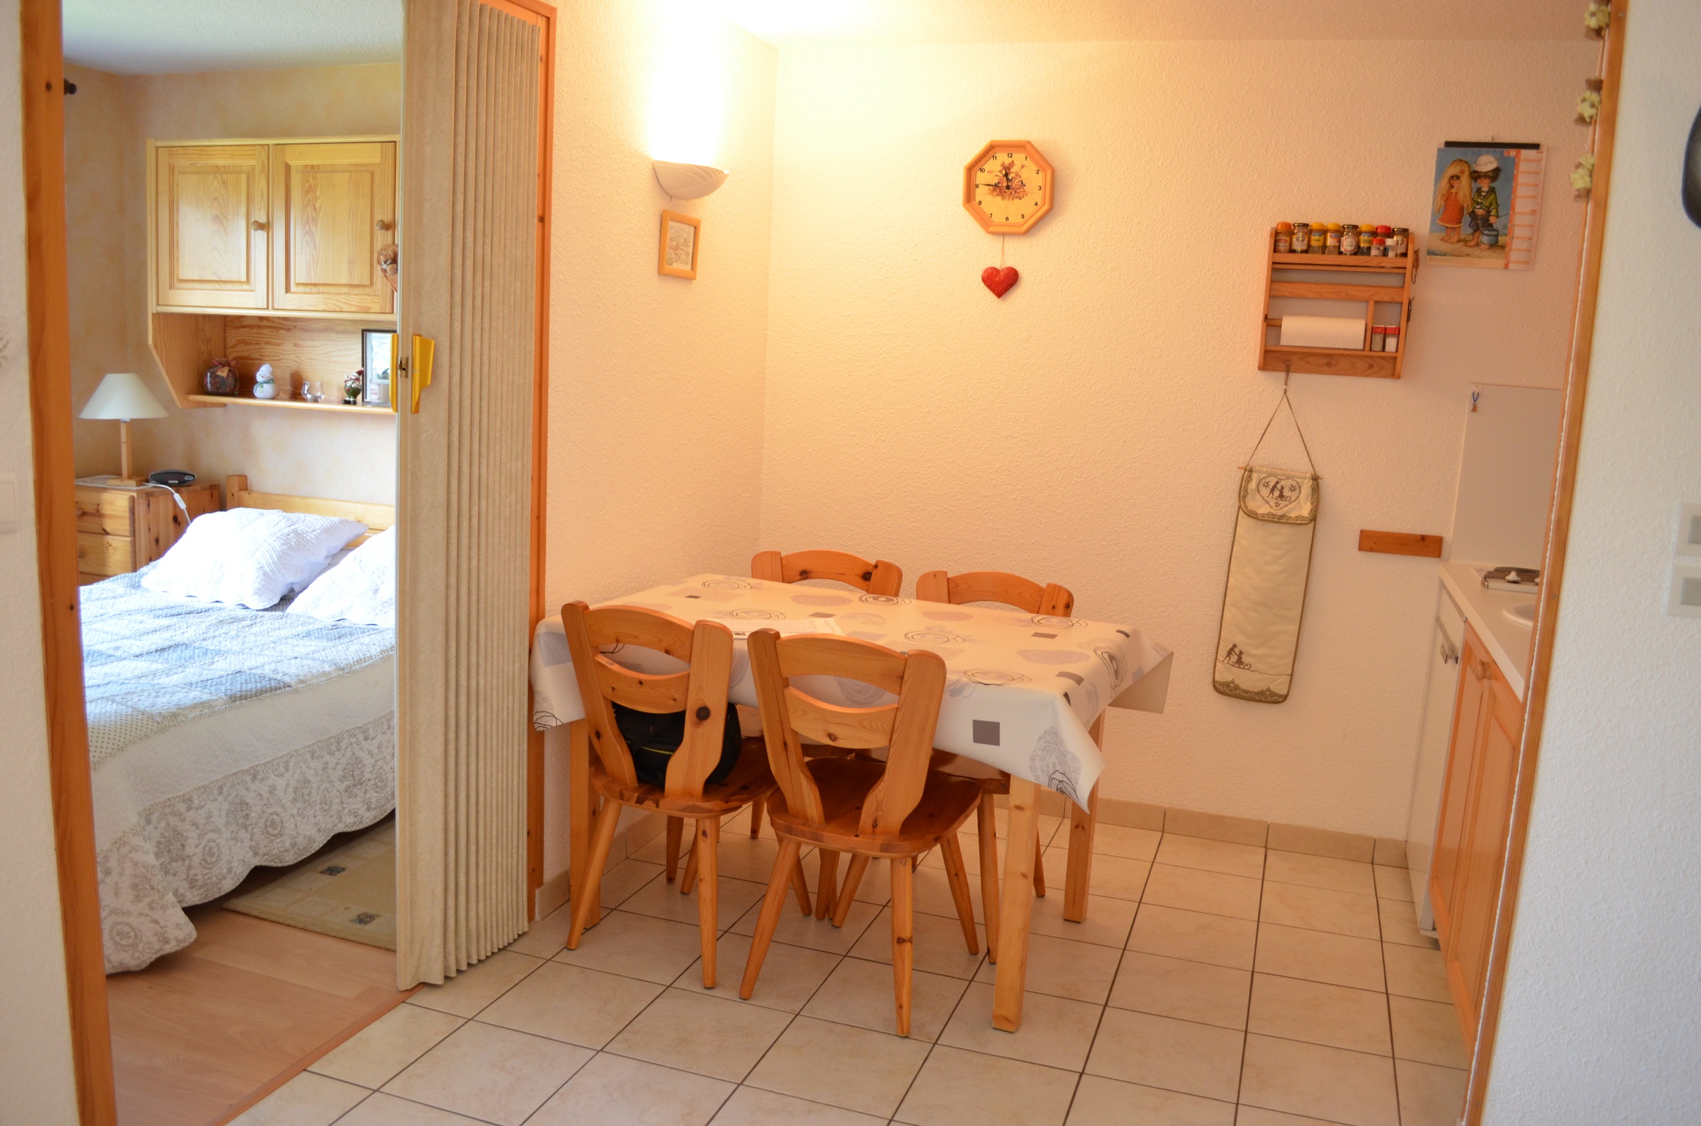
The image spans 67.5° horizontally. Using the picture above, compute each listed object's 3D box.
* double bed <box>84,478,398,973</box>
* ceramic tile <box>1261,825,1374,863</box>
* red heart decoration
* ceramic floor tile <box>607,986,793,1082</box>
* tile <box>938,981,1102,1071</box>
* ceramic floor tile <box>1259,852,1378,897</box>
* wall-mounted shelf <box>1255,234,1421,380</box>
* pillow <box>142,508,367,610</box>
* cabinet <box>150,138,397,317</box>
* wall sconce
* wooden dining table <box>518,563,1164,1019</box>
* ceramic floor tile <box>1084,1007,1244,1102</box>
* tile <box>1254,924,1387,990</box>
[{"bbox_3d":[-1.997,0.273,3.822,1.667,0.873,1.954,5,9,19],"label":"double bed"},{"bbox_3d":[1.365,0.817,3.699,0.299,0.079,0.010,5,9,19],"label":"ceramic tile"},{"bbox_3d":[0.445,-0.835,3.790,0.111,0.094,0.025,5,9,19],"label":"red heart decoration"},{"bbox_3d":[-0.301,0.959,2.585,0.300,0.010,0.298,5,9,19],"label":"ceramic floor tile"},{"bbox_3d":[0.363,0.973,2.668,0.300,0.010,0.298,5,9,19],"label":"tile"},{"bbox_3d":[1.320,0.875,3.588,0.299,0.010,0.264,5,9,19],"label":"ceramic floor tile"},{"bbox_3d":[1.314,-0.699,3.445,0.380,0.395,0.100,5,9,19],"label":"wall-mounted shelf"},{"bbox_3d":[-2.108,-0.027,4.477,0.630,0.180,0.560,5,31,19],"label":"pillow"},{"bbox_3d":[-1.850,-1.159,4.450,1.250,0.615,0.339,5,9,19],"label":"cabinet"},{"bbox_3d":[-0.401,-1.009,3.407,0.120,0.090,0.310,5,9,19],"label":"wall sconce"},{"bbox_3d":[-0.023,0.521,3.094,1.280,0.754,0.790,6,9,22],"label":"wooden dining table"},{"bbox_3d":[0.645,0.999,2.583,0.300,0.010,0.300,5,9,19],"label":"ceramic floor tile"},{"bbox_3d":[1.121,0.944,3.038,0.300,0.010,0.298,5,9,19],"label":"tile"}]

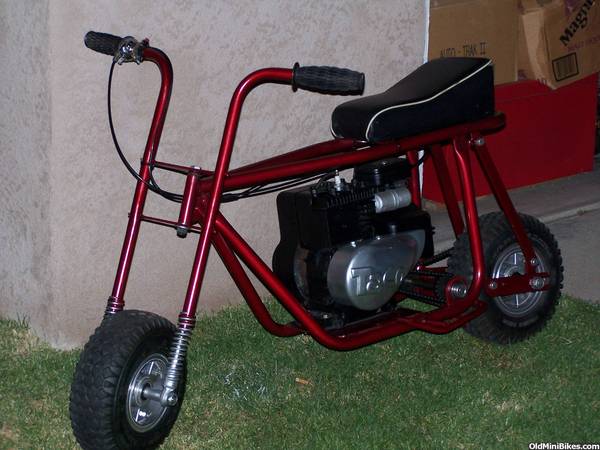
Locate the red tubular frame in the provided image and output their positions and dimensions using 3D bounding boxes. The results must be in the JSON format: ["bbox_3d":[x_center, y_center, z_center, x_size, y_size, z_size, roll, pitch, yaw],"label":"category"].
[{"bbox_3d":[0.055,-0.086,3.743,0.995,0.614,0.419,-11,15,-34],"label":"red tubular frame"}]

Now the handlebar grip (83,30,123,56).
[{"bbox_3d":[-0.395,-0.364,3.676,0.113,0.037,0.037,19,23,37],"label":"handlebar grip"}]

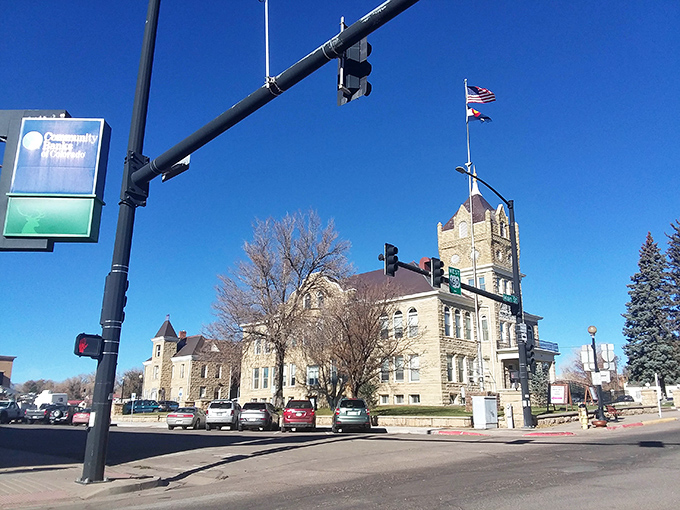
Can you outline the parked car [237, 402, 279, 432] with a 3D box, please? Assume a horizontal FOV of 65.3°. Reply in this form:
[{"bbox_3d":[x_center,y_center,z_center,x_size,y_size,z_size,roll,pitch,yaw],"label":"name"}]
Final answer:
[{"bbox_3d":[-5.012,10.320,33.849,1.860,1.680,4.620,0,-16,0],"label":"parked car"}]

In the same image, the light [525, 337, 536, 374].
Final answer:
[{"bbox_3d":[9.661,5.072,26.900,0.420,1.200,0.450,15,-22,-42],"label":"light"}]

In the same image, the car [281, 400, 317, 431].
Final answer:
[{"bbox_3d":[-2.538,9.847,32.490,1.850,1.720,4.700,2,-16,-4],"label":"car"}]

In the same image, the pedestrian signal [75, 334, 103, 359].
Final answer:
[{"bbox_3d":[-4.955,1.783,10.450,0.450,0.440,0.250,15,-22,-42],"label":"pedestrian signal"}]

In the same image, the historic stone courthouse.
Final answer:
[{"bbox_3d":[7.314,5.475,67.277,22.700,26.500,37.200,15,-22,-42],"label":"historic stone courthouse"}]

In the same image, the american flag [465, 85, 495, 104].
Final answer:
[{"bbox_3d":[11.120,-12.504,41.476,2.300,1.600,0.500,0,-16,0],"label":"american flag"}]

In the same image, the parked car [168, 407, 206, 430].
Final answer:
[{"bbox_3d":[-10.367,11.428,36.980,1.860,1.440,4.900,1,-16,-2],"label":"parked car"}]

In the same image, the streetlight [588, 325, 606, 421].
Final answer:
[{"bbox_3d":[13.047,5.991,26.950,0.450,4.760,0.450,0,-16,0],"label":"streetlight"}]

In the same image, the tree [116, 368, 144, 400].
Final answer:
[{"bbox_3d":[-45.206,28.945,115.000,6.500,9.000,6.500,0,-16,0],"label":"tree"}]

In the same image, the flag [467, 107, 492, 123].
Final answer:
[{"bbox_3d":[9.994,-10.044,38.000,1.750,1.150,0.400,-1,-16,7],"label":"flag"}]

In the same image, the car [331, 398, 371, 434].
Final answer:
[{"bbox_3d":[0.515,9.162,30.434,1.820,1.720,4.580,1,-16,-3],"label":"car"}]

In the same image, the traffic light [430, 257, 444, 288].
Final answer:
[{"bbox_3d":[4.219,0.785,23.000,0.480,1.240,0.450,15,-22,-42],"label":"traffic light"}]

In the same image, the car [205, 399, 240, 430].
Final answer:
[{"bbox_3d":[-7.302,10.631,35.071,1.870,1.830,4.800,1,-16,-1],"label":"car"}]

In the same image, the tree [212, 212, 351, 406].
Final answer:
[{"bbox_3d":[-5.682,5.139,54.124,13.000,20.399,12.300,0,-16,0],"label":"tree"}]

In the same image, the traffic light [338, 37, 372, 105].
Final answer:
[{"bbox_3d":[0.238,-2.889,8.150,0.400,1.250,0.580,15,-22,-42],"label":"traffic light"}]

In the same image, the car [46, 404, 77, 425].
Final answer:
[{"bbox_3d":[-25.394,14.976,49.765,1.770,1.740,4.400,3,-16,-9],"label":"car"}]

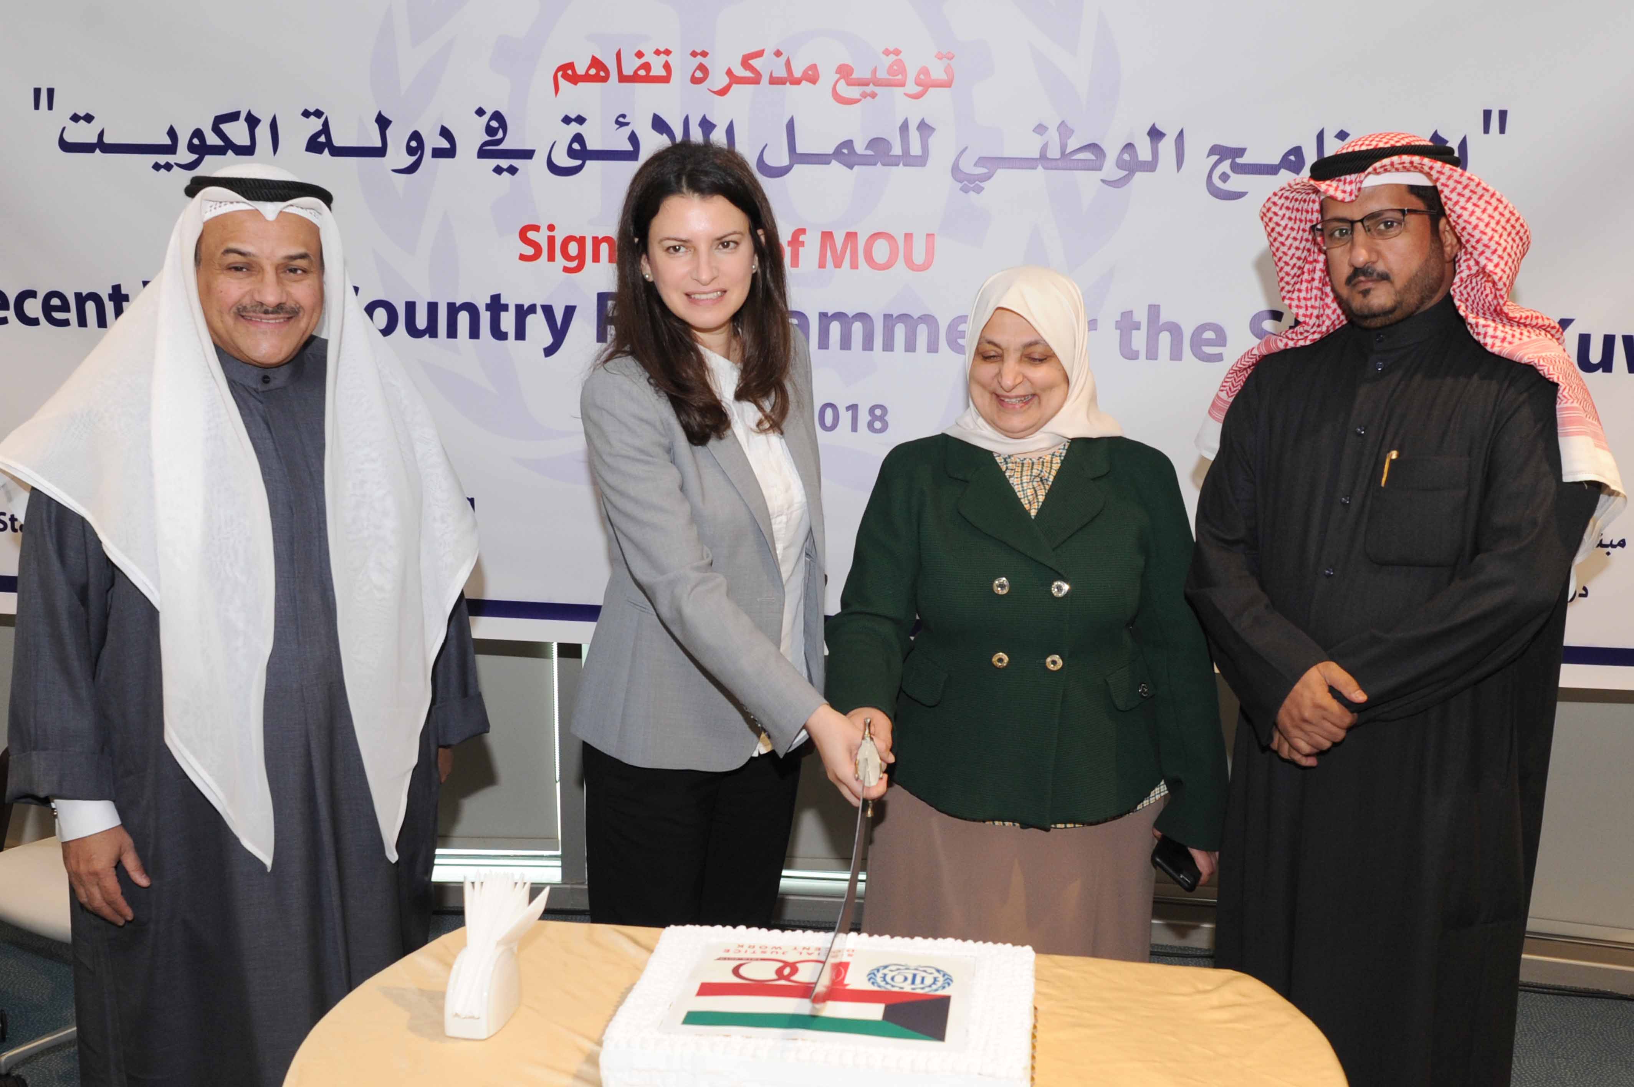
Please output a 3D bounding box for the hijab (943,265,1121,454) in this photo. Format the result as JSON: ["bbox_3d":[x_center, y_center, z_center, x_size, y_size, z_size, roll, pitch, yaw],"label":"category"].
[{"bbox_3d":[0.291,-0.251,1.480,0.230,0.250,0.240,4,8,18],"label":"hijab"}]

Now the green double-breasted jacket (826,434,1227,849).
[{"bbox_3d":[0.281,0.126,1.500,0.550,0.580,0.360,3,8,10],"label":"green double-breasted jacket"}]

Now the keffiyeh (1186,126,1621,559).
[{"bbox_3d":[0.797,-0.258,1.470,0.520,0.590,0.330,8,11,42],"label":"keffiyeh"}]

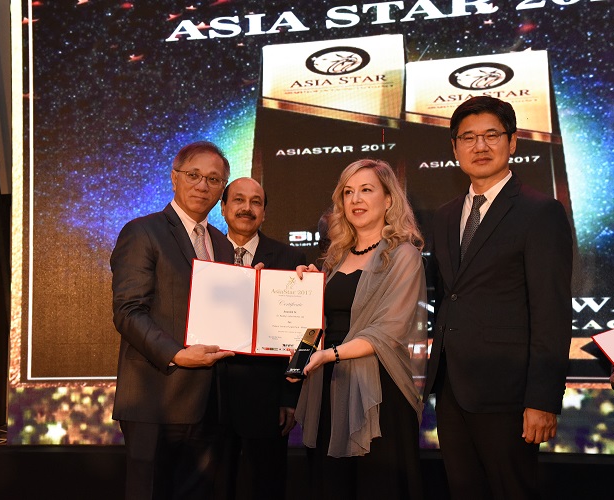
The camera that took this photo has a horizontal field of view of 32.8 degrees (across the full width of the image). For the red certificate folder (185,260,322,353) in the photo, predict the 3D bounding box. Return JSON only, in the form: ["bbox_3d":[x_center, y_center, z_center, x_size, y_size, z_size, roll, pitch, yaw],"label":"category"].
[{"bbox_3d":[-0.166,0.196,3.403,0.445,0.308,0.033,6,-25,-8],"label":"red certificate folder"}]

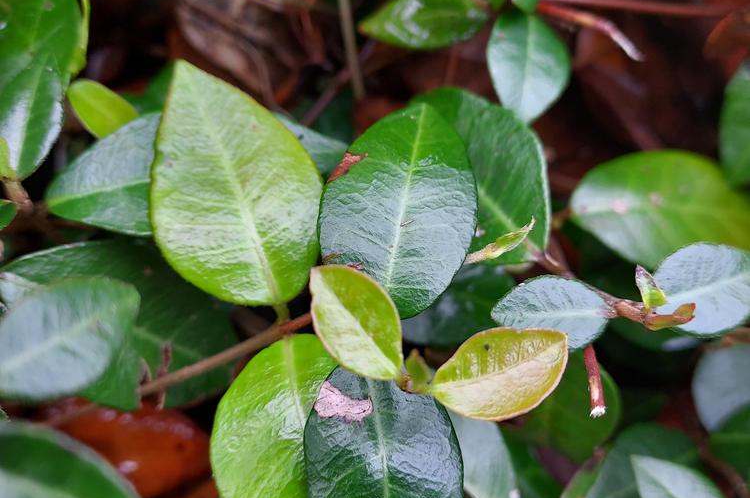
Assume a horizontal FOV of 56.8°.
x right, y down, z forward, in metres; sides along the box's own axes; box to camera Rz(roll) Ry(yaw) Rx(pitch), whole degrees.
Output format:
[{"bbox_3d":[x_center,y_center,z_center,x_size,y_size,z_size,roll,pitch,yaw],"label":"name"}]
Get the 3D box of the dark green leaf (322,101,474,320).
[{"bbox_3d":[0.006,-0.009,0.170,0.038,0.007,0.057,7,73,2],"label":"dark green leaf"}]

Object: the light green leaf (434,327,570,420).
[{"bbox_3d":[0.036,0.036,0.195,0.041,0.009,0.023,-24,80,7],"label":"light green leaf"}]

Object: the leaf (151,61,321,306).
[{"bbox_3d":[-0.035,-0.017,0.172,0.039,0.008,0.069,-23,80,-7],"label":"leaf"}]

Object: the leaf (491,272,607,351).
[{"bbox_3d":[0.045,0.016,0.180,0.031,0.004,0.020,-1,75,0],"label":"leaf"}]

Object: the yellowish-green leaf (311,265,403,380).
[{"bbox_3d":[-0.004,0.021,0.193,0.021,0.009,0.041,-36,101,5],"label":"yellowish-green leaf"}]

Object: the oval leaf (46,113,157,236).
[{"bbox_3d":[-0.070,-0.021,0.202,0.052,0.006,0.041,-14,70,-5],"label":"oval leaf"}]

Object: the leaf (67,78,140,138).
[{"bbox_3d":[-0.092,-0.044,0.235,0.030,0.007,0.019,37,84,-4],"label":"leaf"}]

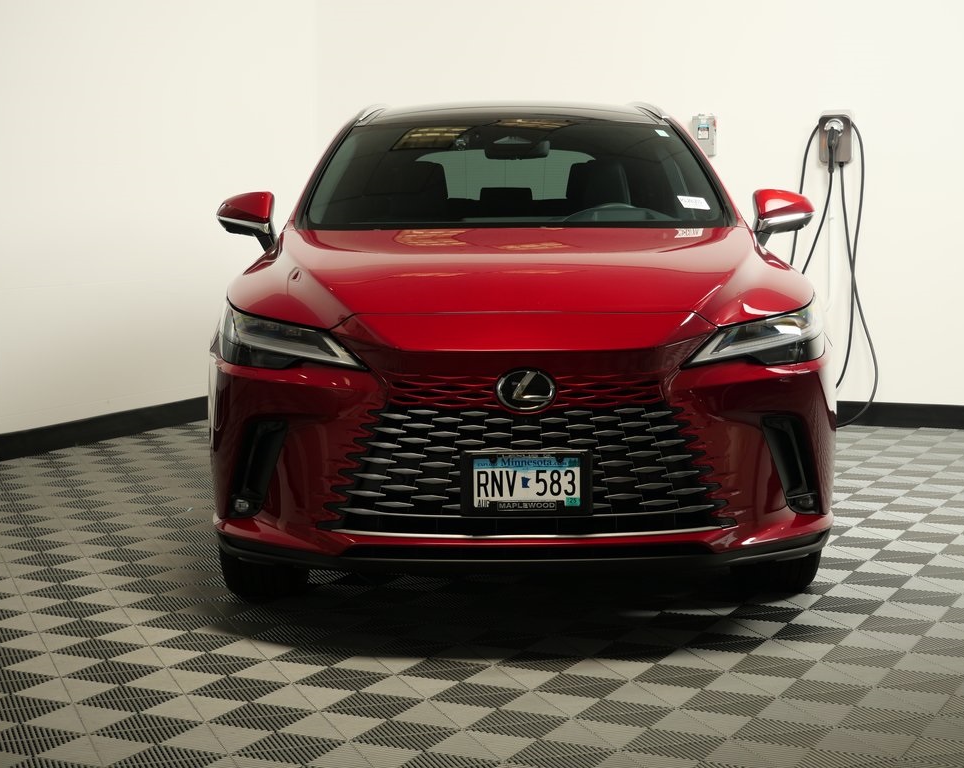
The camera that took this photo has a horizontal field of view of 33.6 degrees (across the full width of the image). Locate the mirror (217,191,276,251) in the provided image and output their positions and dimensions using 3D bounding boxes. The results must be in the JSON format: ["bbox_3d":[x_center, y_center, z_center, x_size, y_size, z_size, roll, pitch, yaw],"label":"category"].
[{"bbox_3d":[-0.865,-0.601,5.869,0.230,0.220,0.190,0,5,0],"label":"mirror"}]

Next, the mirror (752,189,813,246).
[{"bbox_3d":[1.104,-0.612,5.869,0.230,0.220,0.190,0,5,0],"label":"mirror"}]

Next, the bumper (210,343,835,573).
[{"bbox_3d":[0.126,0.173,4.537,1.880,0.620,0.620,0,5,0],"label":"bumper"}]

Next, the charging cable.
[{"bbox_3d":[2.019,-0.637,9.333,0.560,1.784,0.160,2,6,24],"label":"charging cable"}]

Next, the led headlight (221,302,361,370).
[{"bbox_3d":[-0.531,-0.131,4.567,0.460,0.200,0.460,0,5,0],"label":"led headlight"}]

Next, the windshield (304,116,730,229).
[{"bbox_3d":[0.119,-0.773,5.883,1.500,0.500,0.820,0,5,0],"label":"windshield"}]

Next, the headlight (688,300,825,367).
[{"bbox_3d":[0.779,-0.152,4.567,0.460,0.200,0.460,0,5,0],"label":"headlight"}]

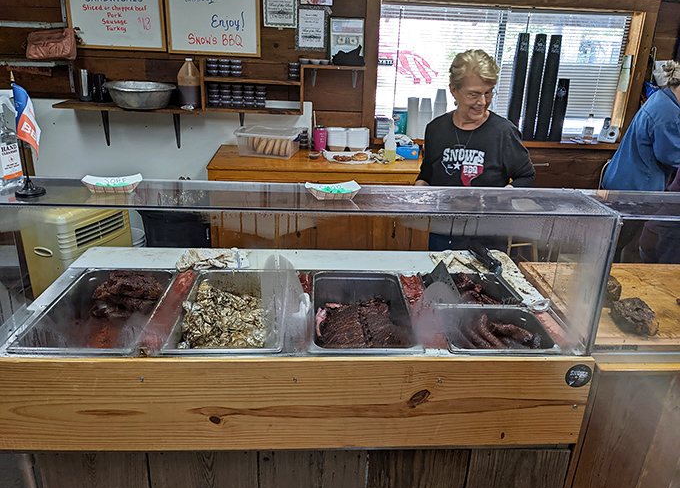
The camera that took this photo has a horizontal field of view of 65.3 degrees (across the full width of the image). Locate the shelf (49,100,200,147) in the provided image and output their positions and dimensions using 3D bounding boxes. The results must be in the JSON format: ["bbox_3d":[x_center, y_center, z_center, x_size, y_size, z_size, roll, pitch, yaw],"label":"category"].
[{"bbox_3d":[-1.280,-0.736,3.367,0.870,0.290,0.300,2,21,0],"label":"shelf"}]

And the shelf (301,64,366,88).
[{"bbox_3d":[-0.038,-1.058,3.362,0.405,0.137,0.170,2,21,0],"label":"shelf"}]

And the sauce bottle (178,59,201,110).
[{"bbox_3d":[-0.923,-0.990,3.260,0.150,0.295,0.150,1,21,-3],"label":"sauce bottle"}]

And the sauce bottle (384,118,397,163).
[{"bbox_3d":[0.314,-0.637,3.248,0.071,0.262,0.071,2,21,-1],"label":"sauce bottle"}]

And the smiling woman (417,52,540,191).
[{"bbox_3d":[0.590,-0.023,2.394,0.530,1.600,0.360,5,22,8],"label":"smiling woman"}]

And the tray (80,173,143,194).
[{"bbox_3d":[-0.591,-0.154,1.393,0.150,0.045,0.100,2,21,0],"label":"tray"}]

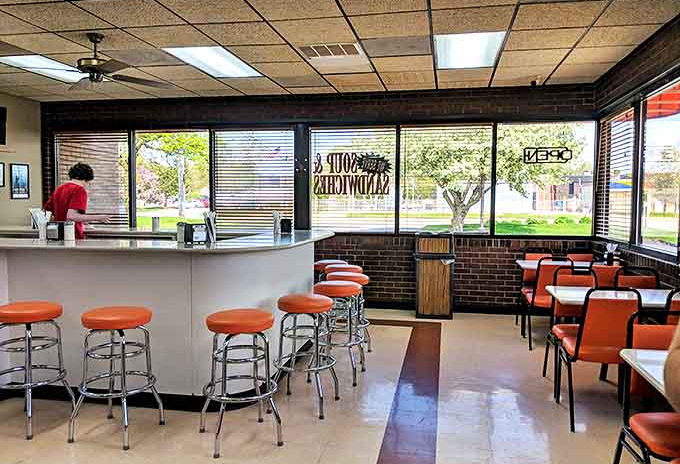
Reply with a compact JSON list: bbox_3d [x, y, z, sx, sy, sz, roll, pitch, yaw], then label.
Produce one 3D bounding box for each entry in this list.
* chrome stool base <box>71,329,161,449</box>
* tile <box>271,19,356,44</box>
[{"bbox_3d":[-1.305,0.822,3.125,0.430,0.720,0.430,1,4,11],"label":"chrome stool base"},{"bbox_3d":[-0.194,-1.619,4.231,0.600,0.025,0.600,1,4,11],"label":"tile"}]

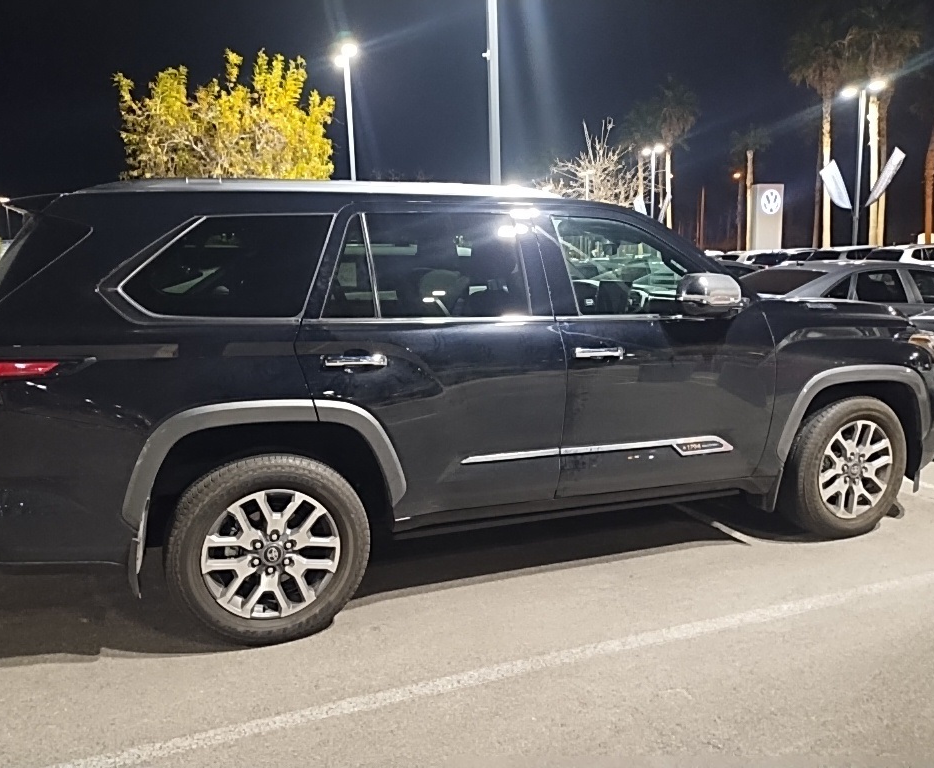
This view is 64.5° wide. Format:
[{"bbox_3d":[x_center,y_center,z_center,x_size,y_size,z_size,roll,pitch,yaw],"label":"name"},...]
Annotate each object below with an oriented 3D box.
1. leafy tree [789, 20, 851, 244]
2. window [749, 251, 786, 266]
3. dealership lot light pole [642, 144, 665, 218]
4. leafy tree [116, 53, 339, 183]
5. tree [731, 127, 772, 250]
[{"bbox_3d":[20.679,-13.580,43.186,3.800,14.557,3.800,-2,9,0],"label":"leafy tree"},{"bbox_3d":[9.817,-4.057,24.000,0.120,0.480,1.350,22,0,-22],"label":"window"},{"bbox_3d":[10.228,-9.041,40.906,0.450,7.790,1.700,-4,10,-20],"label":"dealership lot light pole"},{"bbox_3d":[-5.999,-4.882,19.046,5.400,7.010,5.400,-4,10,-20],"label":"leafy tree"},{"bbox_3d":[18.565,-11.672,48.795,2.700,10.210,2.700,-4,10,-20],"label":"tree"}]

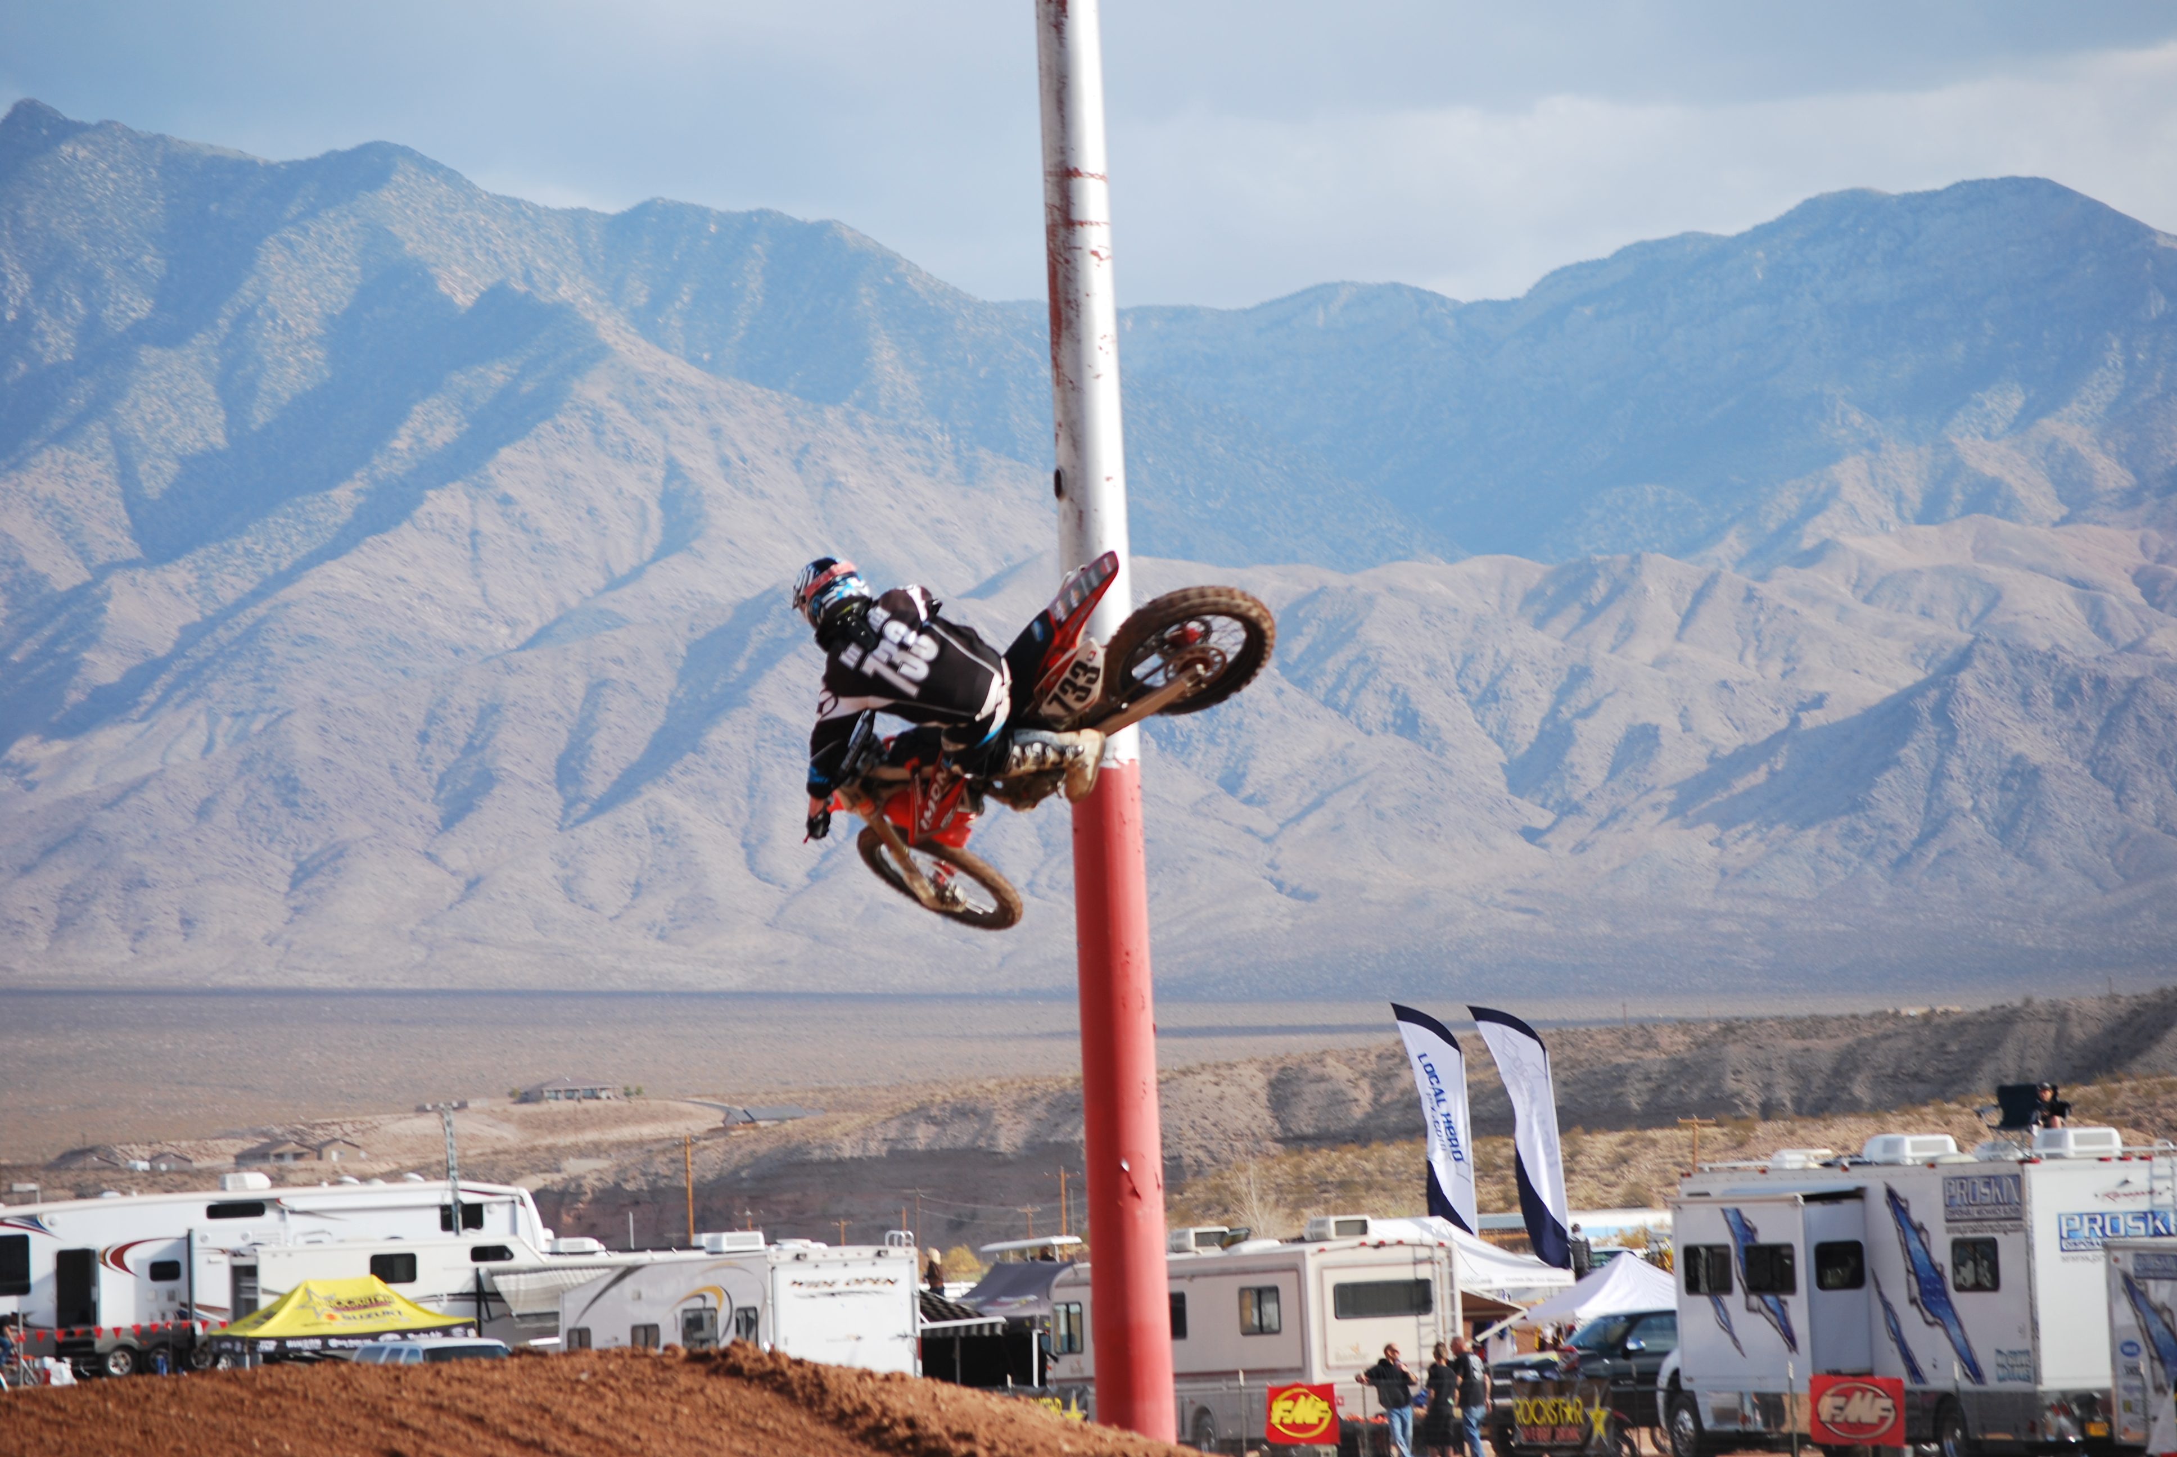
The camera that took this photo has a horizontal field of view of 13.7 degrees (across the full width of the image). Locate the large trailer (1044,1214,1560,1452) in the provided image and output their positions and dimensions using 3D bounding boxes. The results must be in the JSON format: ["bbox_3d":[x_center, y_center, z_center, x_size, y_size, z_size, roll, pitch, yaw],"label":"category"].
[{"bbox_3d":[2.420,9.250,137.800,2.500,3.550,9.500,-1,-4,-25],"label":"large trailer"}]

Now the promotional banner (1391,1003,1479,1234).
[{"bbox_3d":[5.874,7.276,153.000,1.300,5.300,0.150,-2,-4,0],"label":"promotional banner"}]

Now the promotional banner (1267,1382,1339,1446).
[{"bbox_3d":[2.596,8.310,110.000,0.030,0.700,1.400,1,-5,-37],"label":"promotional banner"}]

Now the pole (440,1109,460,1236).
[{"bbox_3d":[-13.011,10.503,187.000,0.250,5.350,0.250,-2,-4,0],"label":"pole"}]

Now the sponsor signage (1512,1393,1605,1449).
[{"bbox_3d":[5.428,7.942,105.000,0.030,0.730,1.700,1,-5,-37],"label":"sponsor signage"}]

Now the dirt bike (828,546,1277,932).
[{"bbox_3d":[-0.311,0.057,34.880,1.280,0.800,2.150,20,-50,-39],"label":"dirt bike"}]

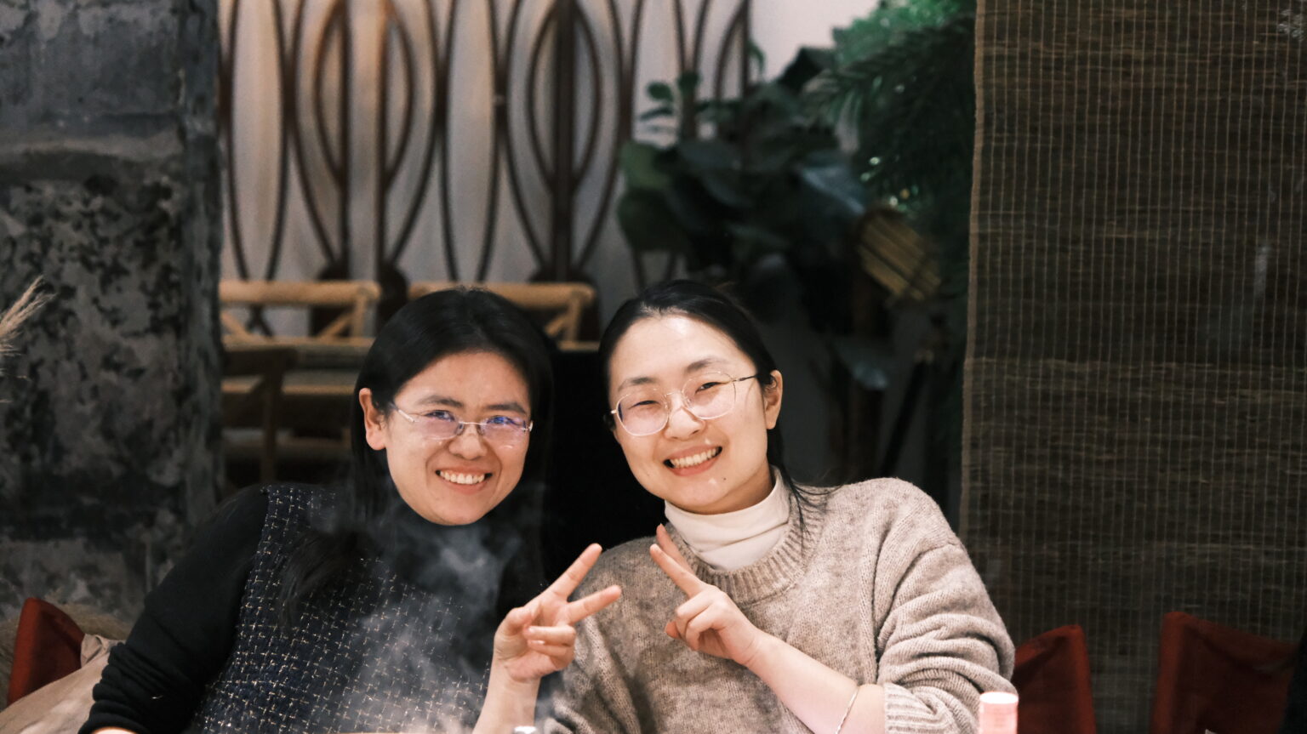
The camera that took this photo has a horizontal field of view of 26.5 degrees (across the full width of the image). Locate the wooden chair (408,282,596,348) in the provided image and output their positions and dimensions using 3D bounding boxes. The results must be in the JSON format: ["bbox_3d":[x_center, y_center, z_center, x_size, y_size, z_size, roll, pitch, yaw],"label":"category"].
[{"bbox_3d":[-0.390,0.227,6.973,0.490,0.830,0.510,1,8,-2],"label":"wooden chair"}]

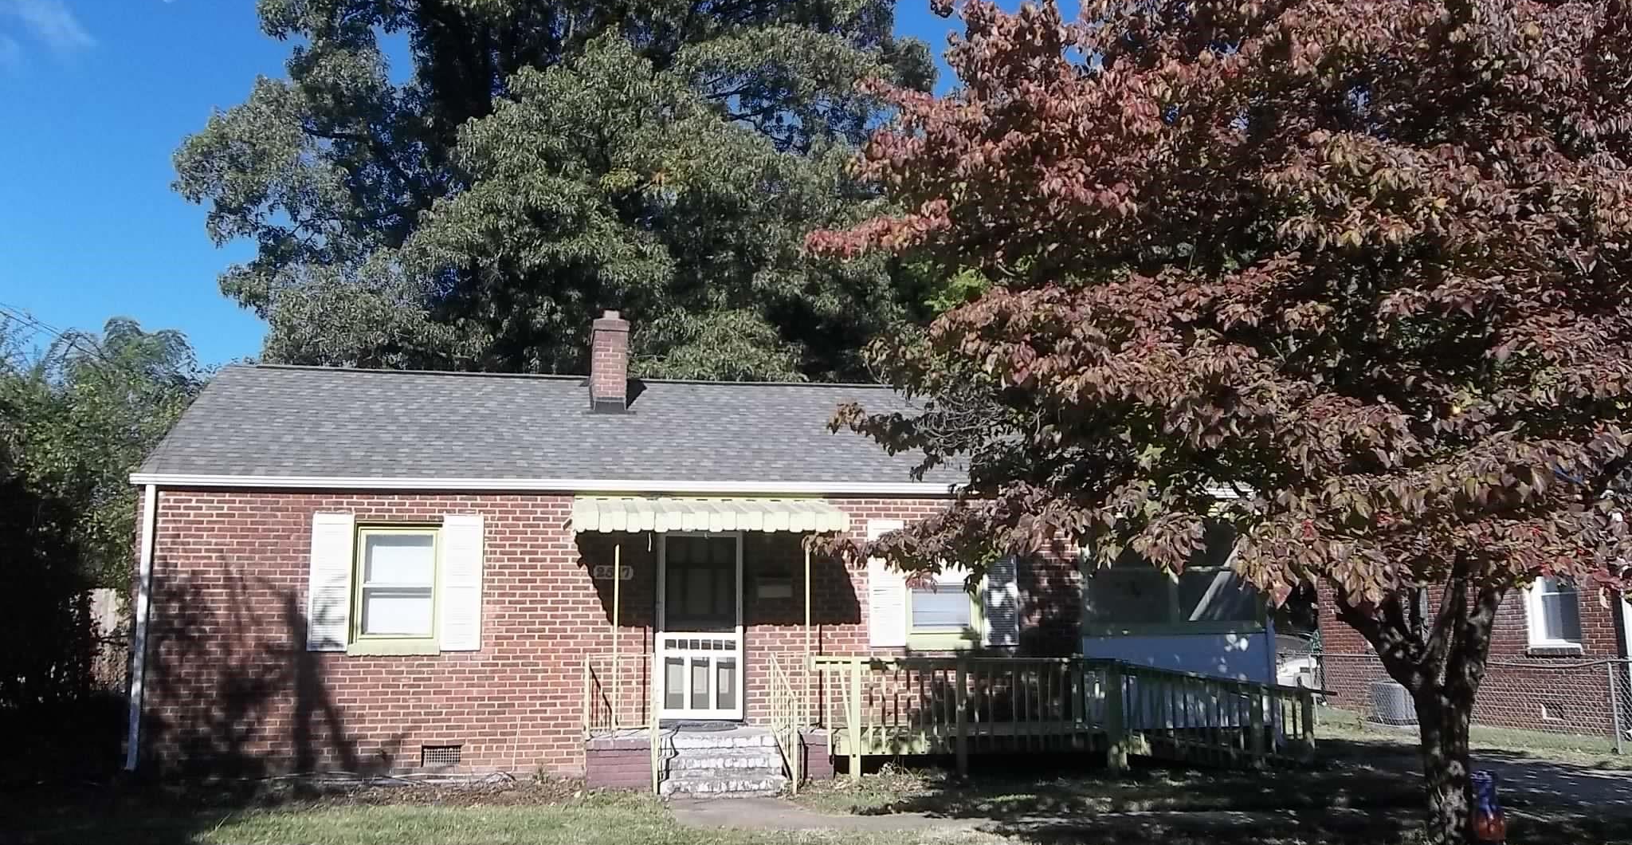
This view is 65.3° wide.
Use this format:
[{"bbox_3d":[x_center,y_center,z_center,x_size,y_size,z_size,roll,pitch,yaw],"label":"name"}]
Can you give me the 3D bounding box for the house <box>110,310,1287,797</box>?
[{"bbox_3d":[-1.275,1.363,16.599,12.250,5.450,6.700,1,-9,-11],"label":"house"}]

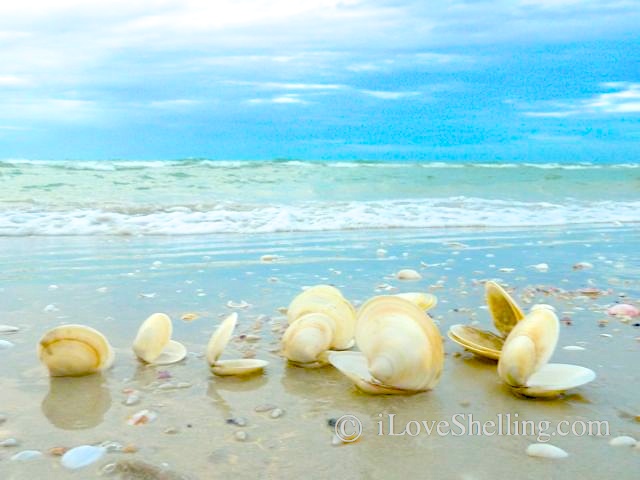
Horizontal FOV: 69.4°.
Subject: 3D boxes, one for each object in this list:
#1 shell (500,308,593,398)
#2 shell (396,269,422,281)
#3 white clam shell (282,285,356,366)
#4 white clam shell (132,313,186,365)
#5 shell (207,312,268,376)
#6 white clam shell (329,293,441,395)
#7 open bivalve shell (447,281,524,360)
[{"bbox_3d":[0.155,0.072,0.313,0.060,0.060,0.055,-5,11,-27],"label":"shell"},{"bbox_3d":[0.123,0.048,0.635,0.035,0.015,0.028,0,10,0],"label":"shell"},{"bbox_3d":[0.000,0.063,0.367,0.059,0.061,0.058,0,10,0],"label":"white clam shell"},{"bbox_3d":[-0.124,0.075,0.362,0.039,0.040,0.036,-7,12,-37],"label":"white clam shell"},{"bbox_3d":[-0.061,0.076,0.342,0.044,0.045,0.040,-1,10,-6],"label":"shell"},{"bbox_3d":[0.044,0.065,0.330,0.066,0.066,0.067,-4,11,-23],"label":"white clam shell"},{"bbox_3d":[0.133,0.063,0.377,0.057,0.058,0.052,-3,10,-18],"label":"open bivalve shell"}]

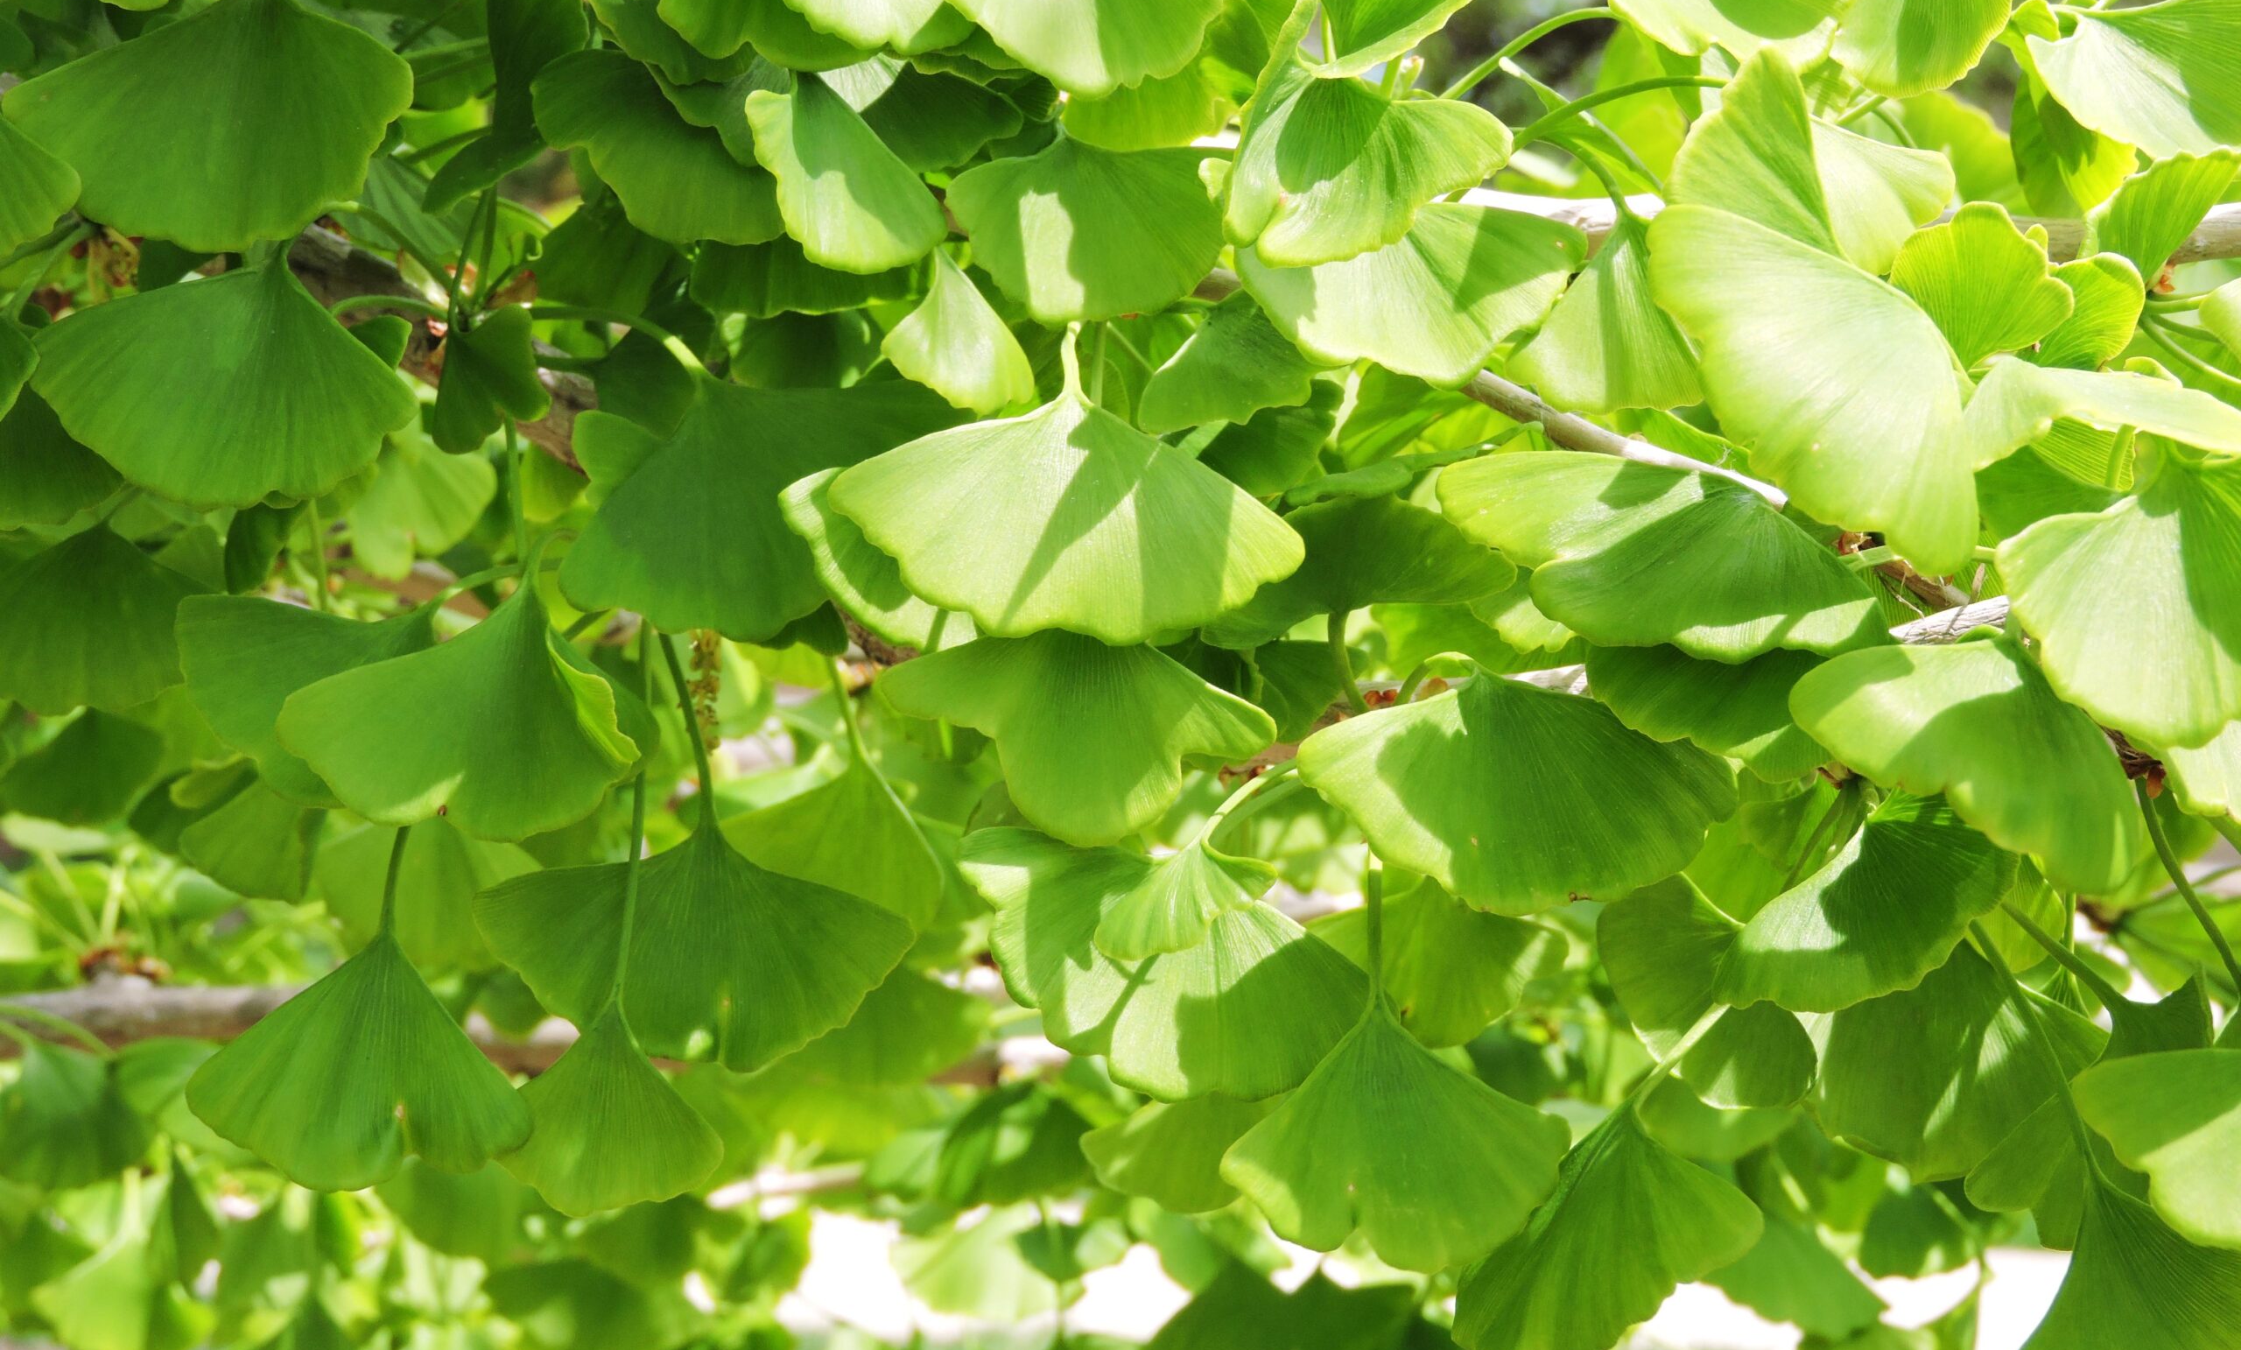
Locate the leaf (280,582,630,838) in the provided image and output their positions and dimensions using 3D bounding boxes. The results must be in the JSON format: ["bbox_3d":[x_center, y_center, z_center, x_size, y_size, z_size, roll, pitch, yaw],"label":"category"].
[{"bbox_3d":[-0.108,0.006,0.740,0.059,0.040,0.022,6,-20,0],"label":"leaf"}]

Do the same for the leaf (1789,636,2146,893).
[{"bbox_3d":[0.138,0.015,0.740,0.062,0.034,0.020,22,-38,0],"label":"leaf"}]

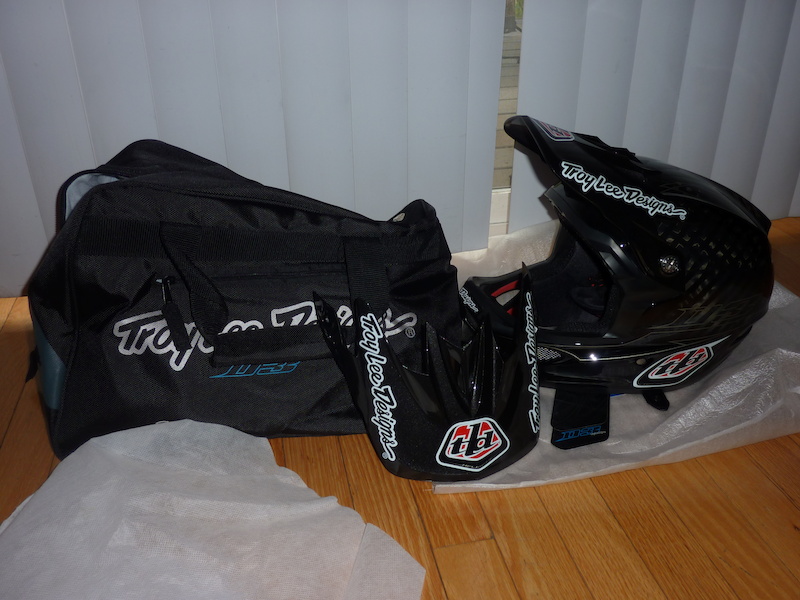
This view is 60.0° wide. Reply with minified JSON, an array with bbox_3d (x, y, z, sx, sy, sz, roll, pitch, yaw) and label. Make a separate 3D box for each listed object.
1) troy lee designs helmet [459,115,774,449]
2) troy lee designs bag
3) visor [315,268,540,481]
[{"bbox_3d":[0.264,-0.068,0.819,0.380,0.287,0.250,-4,27,-7],"label":"troy lee designs helmet"},{"bbox_3d":[-0.172,-0.032,0.768,0.450,0.270,0.262,-3,27,-6],"label":"troy lee designs bag"},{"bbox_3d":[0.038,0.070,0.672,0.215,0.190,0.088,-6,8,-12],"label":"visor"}]

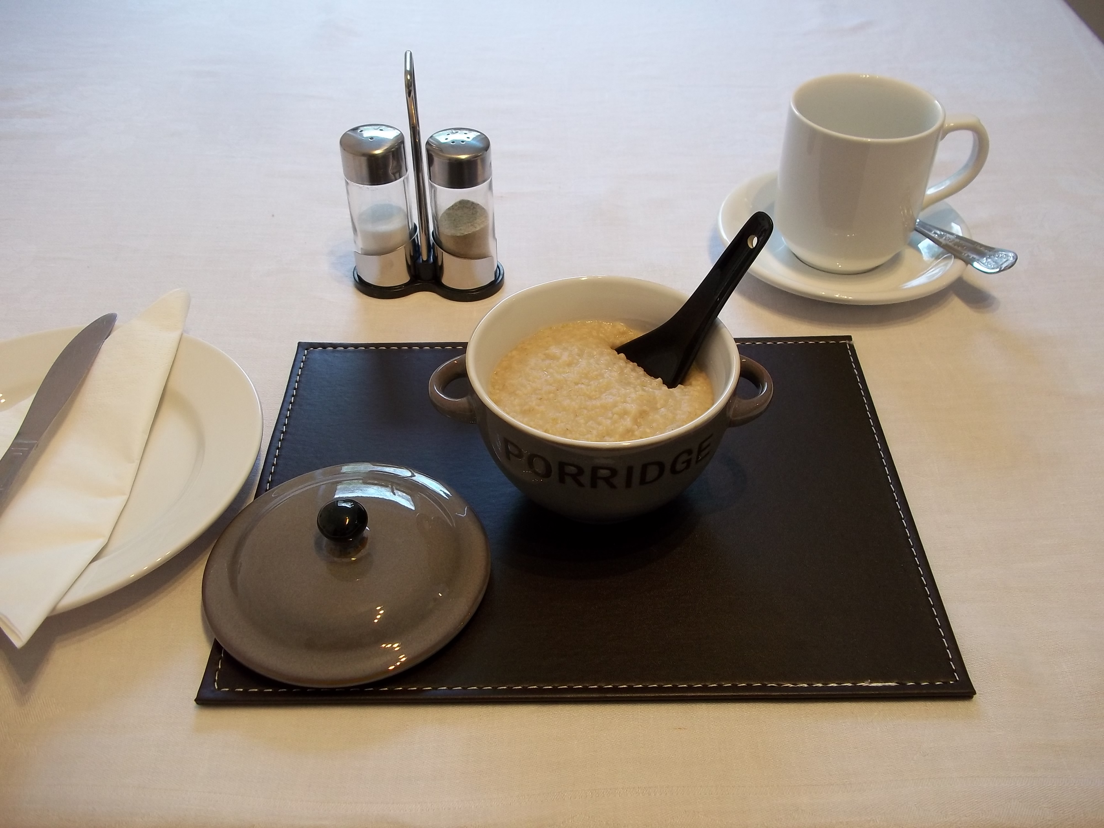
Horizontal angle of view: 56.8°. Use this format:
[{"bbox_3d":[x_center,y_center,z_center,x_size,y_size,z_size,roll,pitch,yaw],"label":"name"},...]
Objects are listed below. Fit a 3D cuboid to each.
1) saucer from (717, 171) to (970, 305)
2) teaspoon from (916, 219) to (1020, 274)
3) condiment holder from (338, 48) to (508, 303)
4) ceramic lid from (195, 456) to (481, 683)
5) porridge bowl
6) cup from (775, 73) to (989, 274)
[{"bbox_3d":[0.177,-0.106,0.626,0.150,0.021,0.150,0,43,0],"label":"saucer"},{"bbox_3d":[0.224,-0.117,0.629,0.029,0.018,0.138,-22,41,-22],"label":"teaspoon"},{"bbox_3d":[-0.074,-0.131,0.568,0.091,0.142,0.046,3,43,4],"label":"condiment holder"},{"bbox_3d":[-0.088,0.055,0.432,0.122,0.045,0.122,0,43,0],"label":"ceramic lid"},{"bbox_3d":[0.022,0.002,0.464,0.153,0.077,0.119,0,43,1],"label":"porridge bowl"},{"bbox_3d":[0.191,-0.135,0.598,0.113,0.093,0.084,6,43,7],"label":"cup"}]

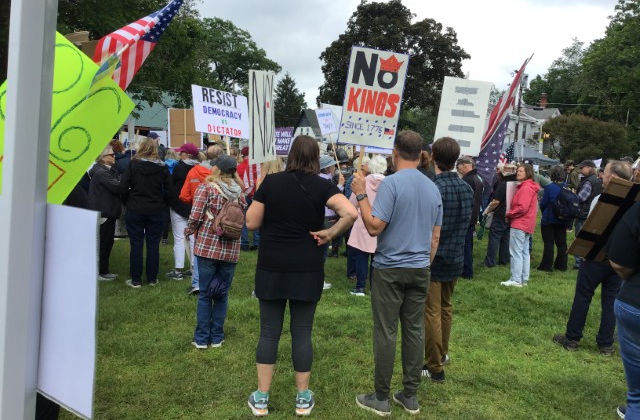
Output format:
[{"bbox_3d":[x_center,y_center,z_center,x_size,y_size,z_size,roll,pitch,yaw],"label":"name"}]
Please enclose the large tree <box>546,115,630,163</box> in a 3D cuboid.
[{"bbox_3d":[17.604,-3.570,38.230,5.600,5.550,5.400,3,5,0],"label":"large tree"}]

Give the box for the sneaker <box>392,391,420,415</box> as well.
[{"bbox_3d":[0.561,1.235,3.775,0.105,0.110,0.280,1,5,-22],"label":"sneaker"}]

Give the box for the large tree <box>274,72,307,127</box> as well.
[{"bbox_3d":[-3.815,-9.887,64.488,5.200,10.995,5.200,3,5,0],"label":"large tree"}]

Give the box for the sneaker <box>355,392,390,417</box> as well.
[{"bbox_3d":[0.340,1.213,3.664,0.110,0.110,0.290,-2,6,-43],"label":"sneaker"}]

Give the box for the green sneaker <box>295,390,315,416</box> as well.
[{"bbox_3d":[-0.088,1.194,3.648,0.105,0.120,0.270,4,5,7],"label":"green sneaker"}]

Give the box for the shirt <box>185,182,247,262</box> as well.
[{"bbox_3d":[-0.876,0.102,4.850,0.480,0.640,0.340,0,5,-28],"label":"shirt"}]

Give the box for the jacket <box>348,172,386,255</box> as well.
[{"bbox_3d":[0.579,0.047,6.700,0.520,0.830,0.360,-1,6,-42],"label":"jacket"}]

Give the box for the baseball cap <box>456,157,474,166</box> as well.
[{"bbox_3d":[2.107,-0.698,8.300,0.260,0.140,0.180,5,5,25],"label":"baseball cap"}]

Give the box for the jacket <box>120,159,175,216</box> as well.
[{"bbox_3d":[-2.025,-0.273,6.650,0.600,0.650,0.360,1,5,-19],"label":"jacket"}]

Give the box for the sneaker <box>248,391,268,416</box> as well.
[{"bbox_3d":[-0.399,1.197,3.644,0.105,0.115,0.280,2,5,-16],"label":"sneaker"}]

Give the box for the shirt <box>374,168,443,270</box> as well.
[{"bbox_3d":[0.545,0.056,3.570,0.460,0.610,0.320,1,5,-20],"label":"shirt"}]

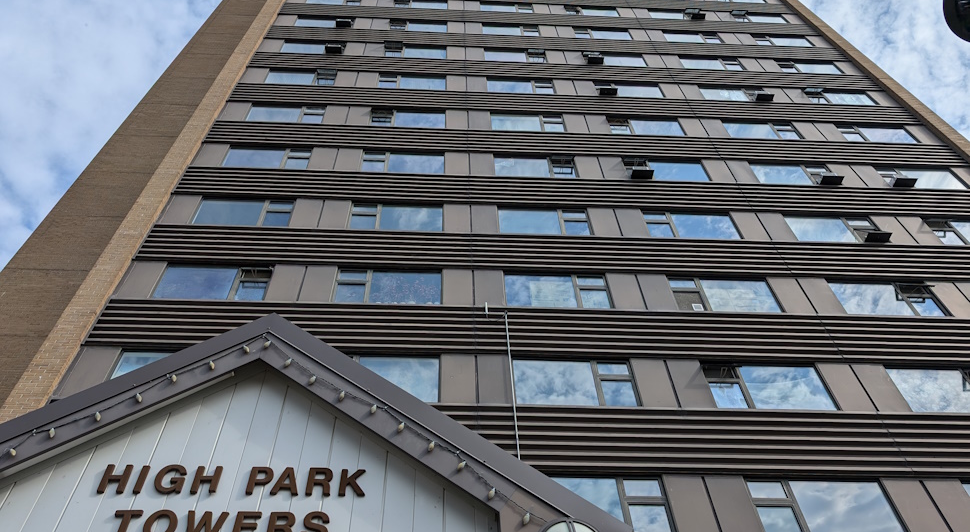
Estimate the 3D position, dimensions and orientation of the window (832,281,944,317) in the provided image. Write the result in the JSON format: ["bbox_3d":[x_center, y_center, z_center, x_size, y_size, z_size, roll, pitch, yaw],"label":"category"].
[{"bbox_3d":[9.074,0.729,15.205,2.323,1.162,0.120,1,-51,-4],"label":"window"}]

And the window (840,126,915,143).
[{"bbox_3d":[12.596,-4.263,21.709,2.300,1.130,0.120,1,-51,-4],"label":"window"}]

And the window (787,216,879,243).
[{"bbox_3d":[9.072,-0.956,17.546,2.380,1.130,0.100,1,-51,-4],"label":"window"}]

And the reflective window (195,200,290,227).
[{"bbox_3d":[-5.871,-1.299,16.426,2.300,1.130,0.120,1,-51,-4],"label":"reflective window"}]

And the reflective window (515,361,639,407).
[{"bbox_3d":[1.732,2.275,12.882,2.330,1.130,0.100,1,-51,-4],"label":"reflective window"}]

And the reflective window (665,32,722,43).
[{"bbox_3d":[8.605,-9.453,28.026,2.380,1.130,0.100,1,-51,-4],"label":"reflective window"}]

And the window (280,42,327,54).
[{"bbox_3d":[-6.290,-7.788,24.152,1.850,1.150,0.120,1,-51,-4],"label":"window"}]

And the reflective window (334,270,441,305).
[{"bbox_3d":[-2.069,0.451,14.594,2.300,1.130,0.120,1,-51,-4],"label":"reflective window"}]

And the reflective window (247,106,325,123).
[{"bbox_3d":[-5.906,-4.518,20.129,2.230,1.150,0.120,1,-51,-4],"label":"reflective window"}]

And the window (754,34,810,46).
[{"bbox_3d":[12.389,-9.223,27.828,2.350,1.162,0.120,1,-51,-4],"label":"window"}]

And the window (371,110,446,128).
[{"bbox_3d":[-2.330,-4.556,20.767,2.300,1.130,0.120,1,-51,-4],"label":"window"}]

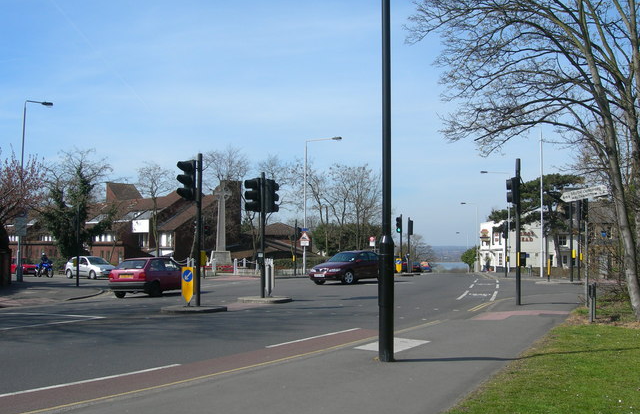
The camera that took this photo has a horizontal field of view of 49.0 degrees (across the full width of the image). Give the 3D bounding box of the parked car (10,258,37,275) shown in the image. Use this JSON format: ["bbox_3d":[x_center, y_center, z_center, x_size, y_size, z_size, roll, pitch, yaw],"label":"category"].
[{"bbox_3d":[-21.919,4.291,50.000,3.800,1.380,1.650,-1,-3,25],"label":"parked car"}]

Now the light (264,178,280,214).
[{"bbox_3d":[-1.524,-0.348,22.450,0.330,1.050,0.400,-2,-4,41],"label":"light"}]

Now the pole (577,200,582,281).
[{"bbox_3d":[12.558,1.573,34.000,0.130,4.000,0.130,0,-3,0],"label":"pole"}]

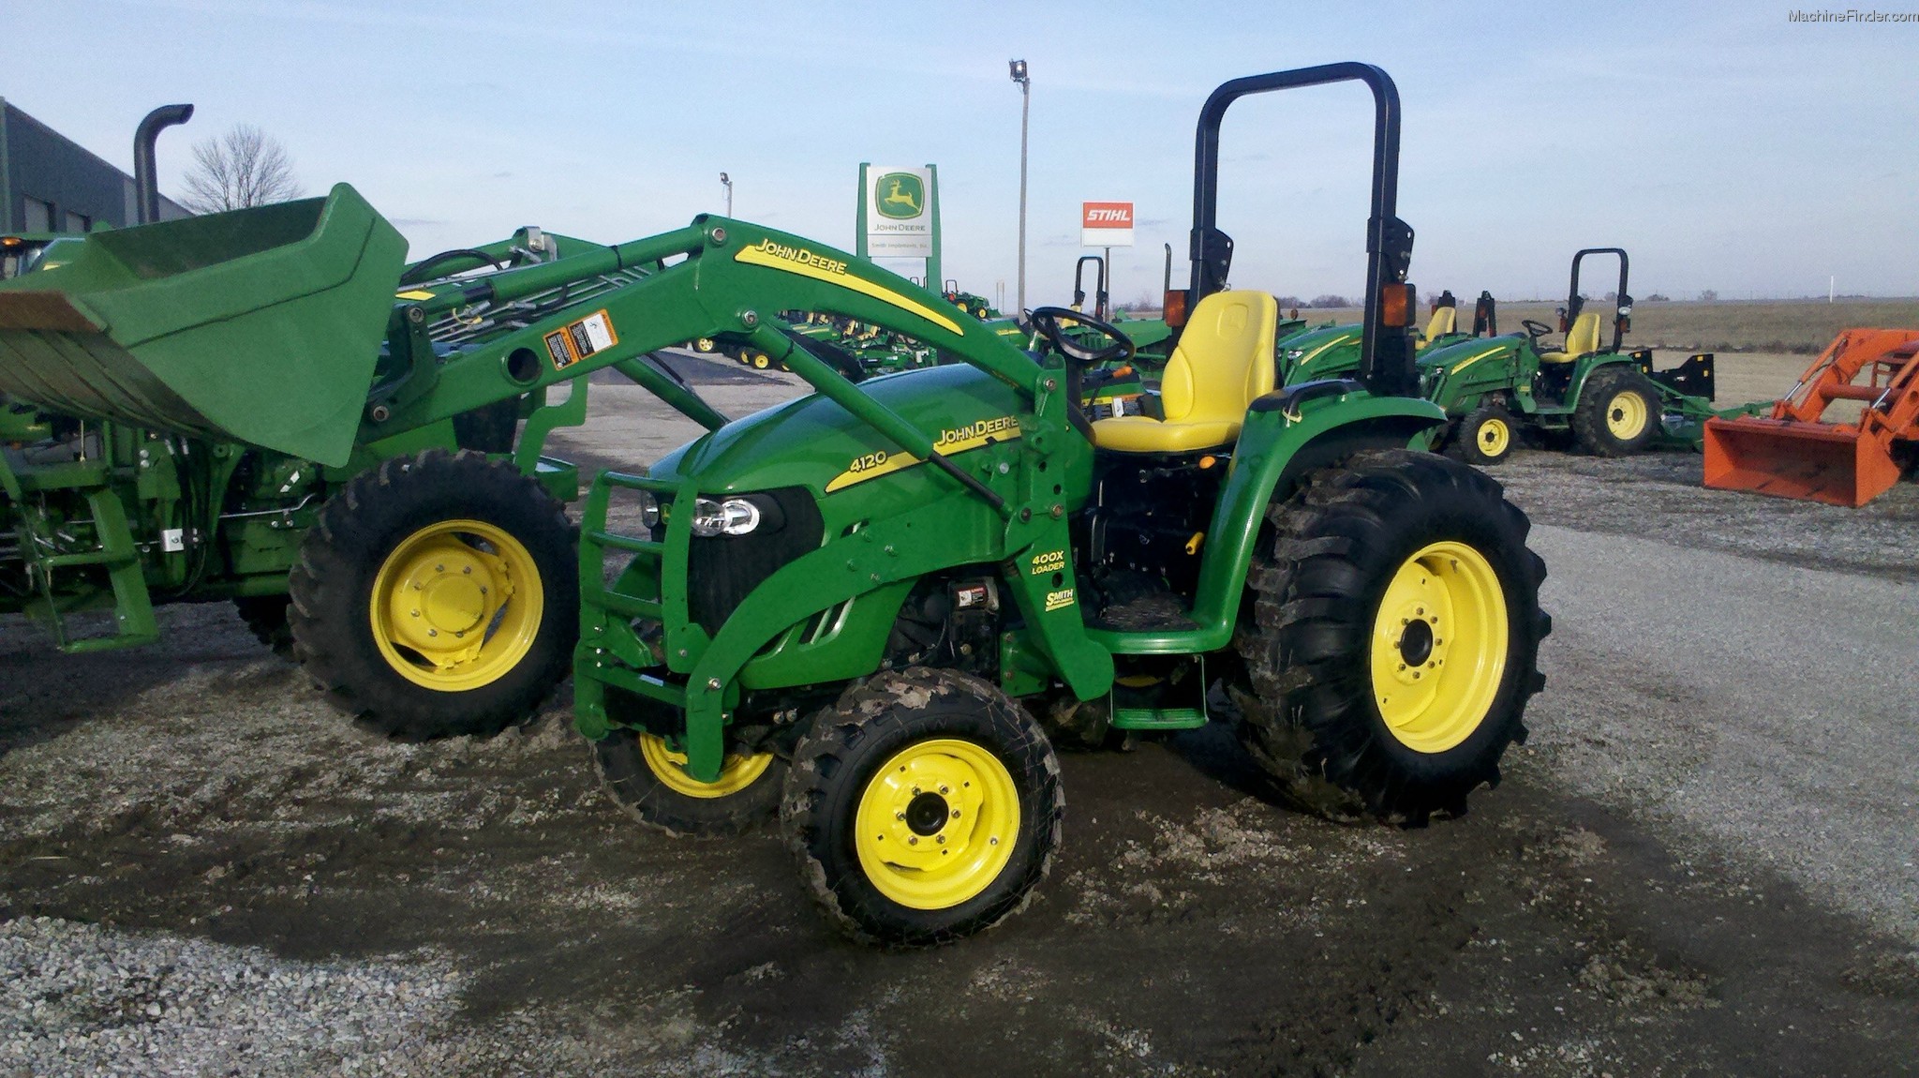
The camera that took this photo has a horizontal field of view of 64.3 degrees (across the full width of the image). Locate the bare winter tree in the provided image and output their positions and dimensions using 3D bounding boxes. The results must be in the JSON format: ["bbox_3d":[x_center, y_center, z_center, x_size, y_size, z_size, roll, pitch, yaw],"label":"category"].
[{"bbox_3d":[-32.372,-13.170,68.722,6.200,10.730,6.200,-1,8,0],"label":"bare winter tree"}]

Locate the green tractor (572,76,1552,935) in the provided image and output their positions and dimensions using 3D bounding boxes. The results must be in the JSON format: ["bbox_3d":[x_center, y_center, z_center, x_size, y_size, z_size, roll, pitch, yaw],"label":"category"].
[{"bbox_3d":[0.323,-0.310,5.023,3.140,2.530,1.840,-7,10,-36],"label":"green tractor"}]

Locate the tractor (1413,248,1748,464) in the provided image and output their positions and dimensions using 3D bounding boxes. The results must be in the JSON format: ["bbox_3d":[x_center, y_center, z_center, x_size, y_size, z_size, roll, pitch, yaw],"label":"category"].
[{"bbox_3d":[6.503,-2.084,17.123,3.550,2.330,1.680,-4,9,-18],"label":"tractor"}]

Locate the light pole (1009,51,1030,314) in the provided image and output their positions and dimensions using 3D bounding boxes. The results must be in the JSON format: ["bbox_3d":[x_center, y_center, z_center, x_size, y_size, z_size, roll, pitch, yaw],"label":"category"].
[{"bbox_3d":[1.605,-8.180,39.232,0.500,8.090,0.500,-1,8,0],"label":"light pole"}]

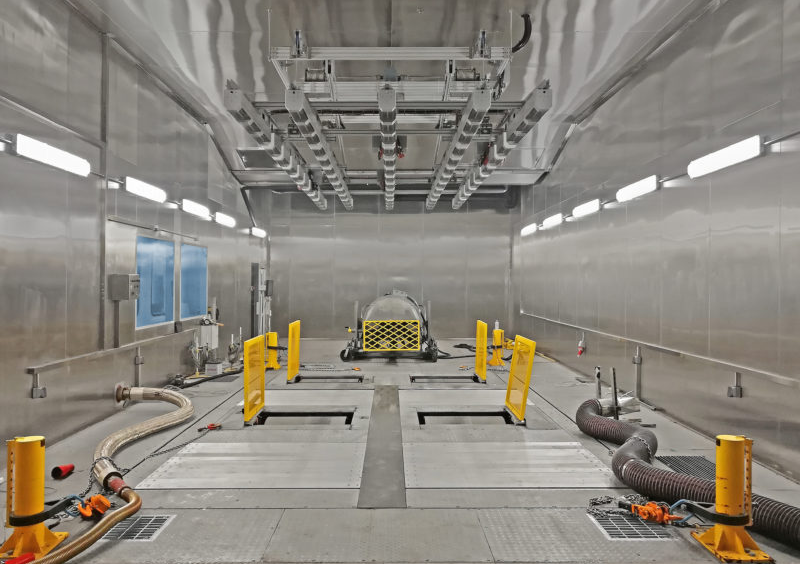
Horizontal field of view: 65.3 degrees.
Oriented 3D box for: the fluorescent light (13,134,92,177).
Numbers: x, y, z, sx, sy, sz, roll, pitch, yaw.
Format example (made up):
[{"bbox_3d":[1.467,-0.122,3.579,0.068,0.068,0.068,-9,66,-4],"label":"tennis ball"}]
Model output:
[{"bbox_3d":[-3.118,-1.101,5.606,0.090,0.162,1.241,0,0,-1],"label":"fluorescent light"}]

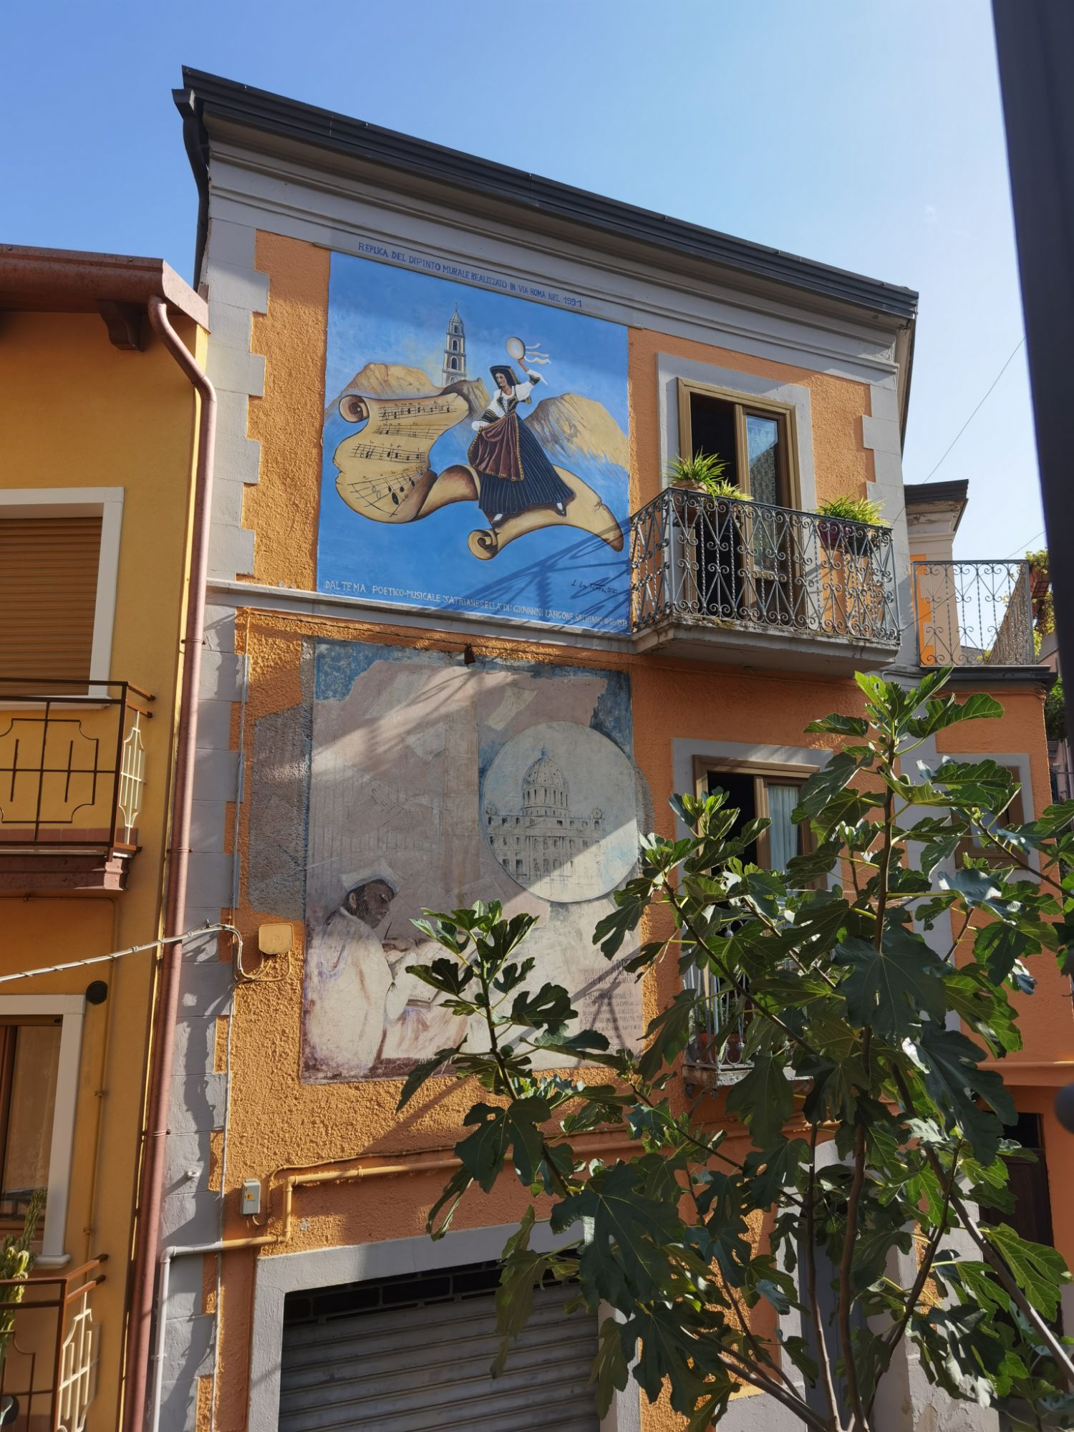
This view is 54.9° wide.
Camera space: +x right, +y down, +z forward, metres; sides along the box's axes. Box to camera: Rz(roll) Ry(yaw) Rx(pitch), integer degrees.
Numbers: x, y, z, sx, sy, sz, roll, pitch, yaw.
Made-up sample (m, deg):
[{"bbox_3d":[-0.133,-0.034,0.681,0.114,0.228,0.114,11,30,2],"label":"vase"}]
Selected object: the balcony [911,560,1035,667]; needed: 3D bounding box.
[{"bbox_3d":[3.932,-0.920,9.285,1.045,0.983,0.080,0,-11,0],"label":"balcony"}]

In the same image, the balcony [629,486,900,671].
[{"bbox_3d":[1.837,-0.995,8.268,2.144,1.161,0.658,5,-12,-23],"label":"balcony"}]

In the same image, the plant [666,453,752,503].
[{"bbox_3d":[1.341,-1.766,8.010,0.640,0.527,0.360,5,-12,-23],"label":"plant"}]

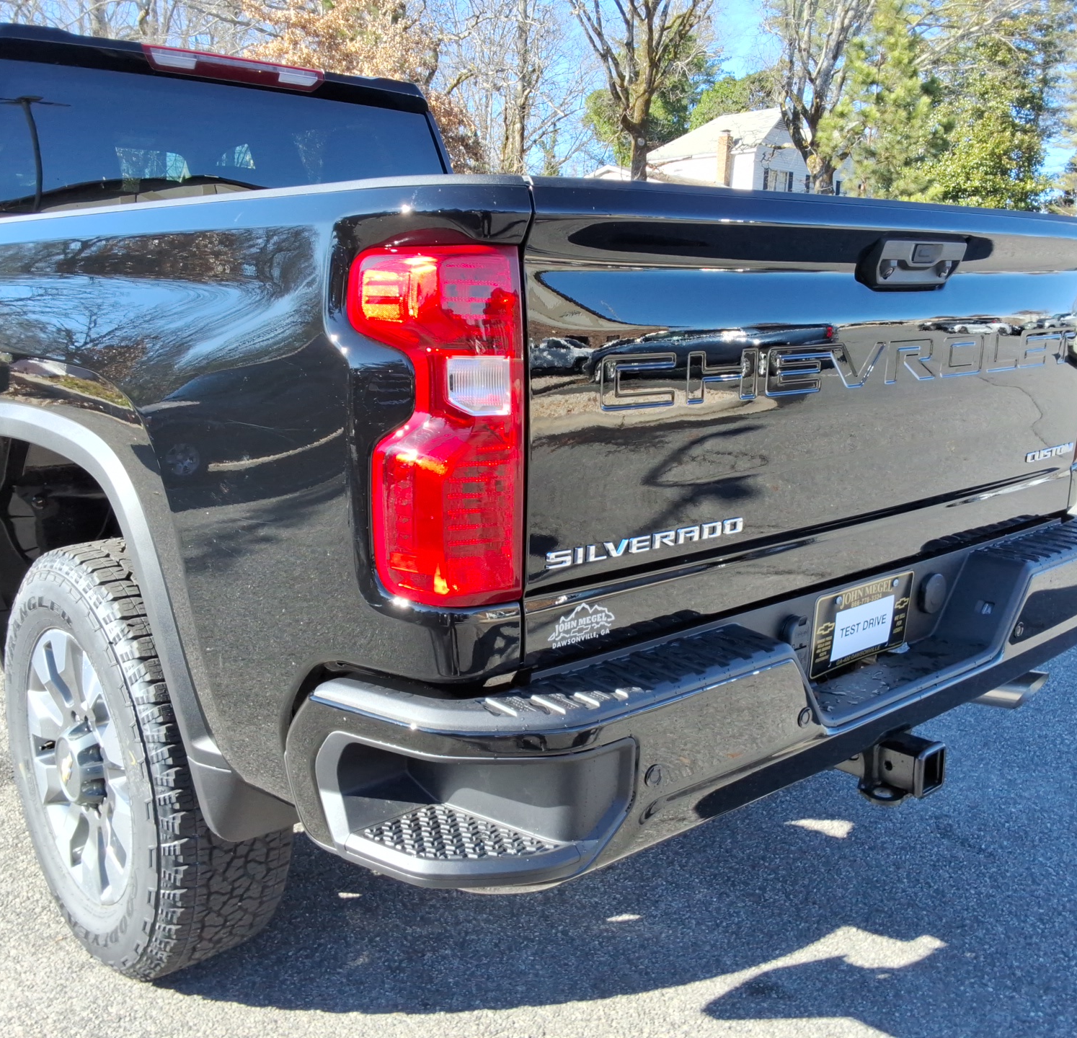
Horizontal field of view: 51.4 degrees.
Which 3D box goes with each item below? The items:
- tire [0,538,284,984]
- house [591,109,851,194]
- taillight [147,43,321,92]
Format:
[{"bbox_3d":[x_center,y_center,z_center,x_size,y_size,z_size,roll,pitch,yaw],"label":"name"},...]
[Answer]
[{"bbox_3d":[-0.807,0.460,2.248,0.280,0.840,0.850,-10,15,-41],"label":"tire"},{"bbox_3d":[12.350,-23.650,75.000,12.000,7.200,12.500,10,15,40],"label":"house"},{"bbox_3d":[-0.902,-1.334,3.334,0.580,0.070,0.060,-10,15,-41],"label":"taillight"}]

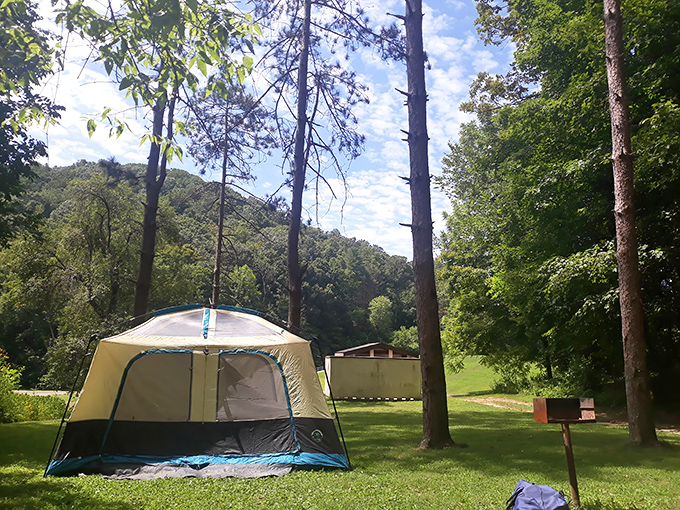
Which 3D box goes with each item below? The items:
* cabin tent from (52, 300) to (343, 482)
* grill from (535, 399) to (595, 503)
[{"bbox_3d":[-1.984,1.898,8.554,3.720,2.250,3.000,3,-11,-12],"label":"cabin tent"},{"bbox_3d":[2.279,1.988,5.565,0.500,1.040,0.380,1,-11,-2],"label":"grill"}]

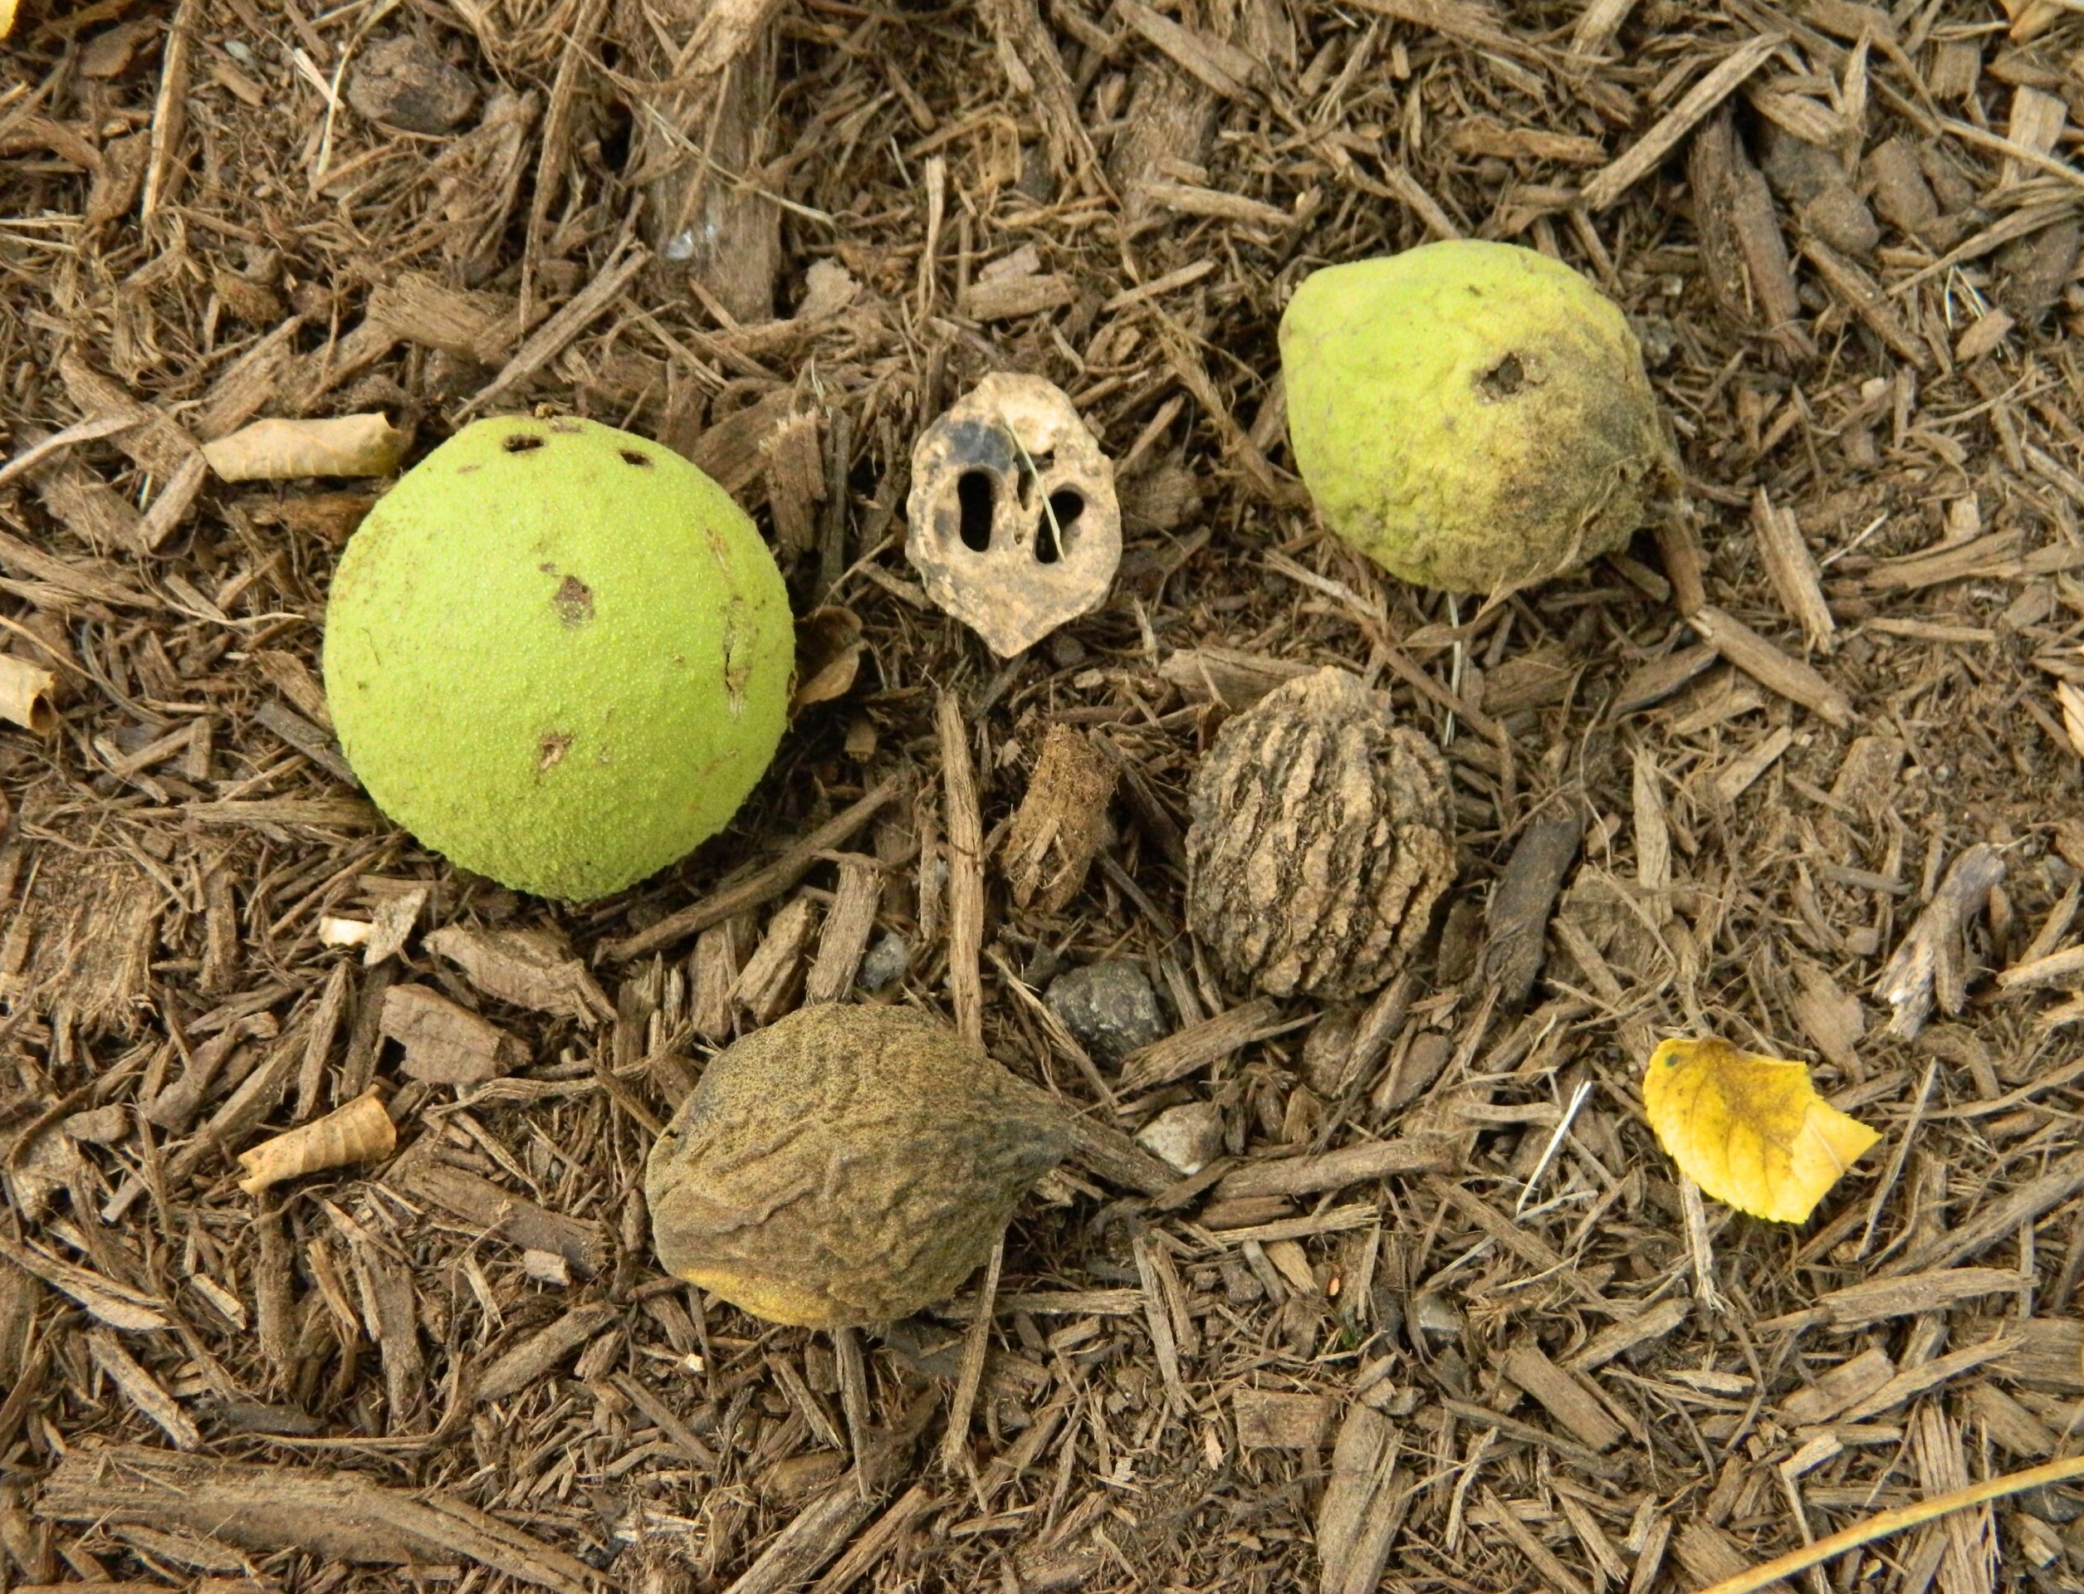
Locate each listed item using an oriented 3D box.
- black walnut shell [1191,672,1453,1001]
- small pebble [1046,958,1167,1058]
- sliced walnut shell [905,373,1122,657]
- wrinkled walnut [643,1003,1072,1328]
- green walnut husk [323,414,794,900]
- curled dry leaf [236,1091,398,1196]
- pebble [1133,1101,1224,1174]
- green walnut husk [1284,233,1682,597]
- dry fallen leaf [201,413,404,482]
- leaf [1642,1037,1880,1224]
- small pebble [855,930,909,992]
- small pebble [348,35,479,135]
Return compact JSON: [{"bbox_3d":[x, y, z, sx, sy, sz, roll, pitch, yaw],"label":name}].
[{"bbox_3d":[0.035,0.004,0.354,0.032,0.032,0.041,6,70,2],"label":"black walnut shell"},{"bbox_3d":[0.008,0.026,0.357,0.015,0.011,0.012,13,71,5],"label":"small pebble"},{"bbox_3d":[-0.004,-0.037,0.376,0.028,0.014,0.038,3,70,1],"label":"sliced walnut shell"},{"bbox_3d":[-0.021,0.043,0.337,0.050,0.036,0.037,-8,70,-3],"label":"wrinkled walnut"},{"bbox_3d":[-0.059,-0.017,0.349,0.057,0.057,0.057,0,70,0],"label":"green walnut husk"},{"bbox_3d":[-0.088,0.042,0.349,0.019,0.007,0.007,-21,71,-7],"label":"curled dry leaf"},{"bbox_3d":[0.018,0.041,0.352,0.010,0.008,0.008,-34,73,-11],"label":"pebble"},{"bbox_3d":[0.056,-0.049,0.368,0.051,0.043,0.045,16,71,6],"label":"green walnut husk"},{"bbox_3d":[-0.098,-0.046,0.382,0.026,0.009,0.009,-2,70,-1],"label":"dry fallen leaf"},{"bbox_3d":[0.085,0.038,0.350,0.021,0.006,0.026,-42,75,-14],"label":"leaf"},{"bbox_3d":[-0.020,0.021,0.360,0.005,0.006,0.008,12,70,4],"label":"small pebble"},{"bbox_3d":[-0.088,-0.099,0.402,0.018,0.012,0.014,11,70,4],"label":"small pebble"}]

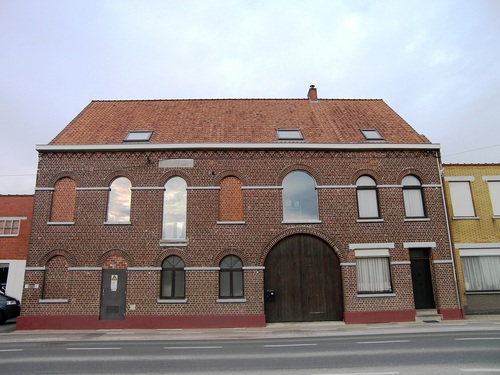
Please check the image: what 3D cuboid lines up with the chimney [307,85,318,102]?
[{"bbox_3d":[3.590,-5.376,22.457,0.450,1.050,0.500,0,-14,-2],"label":"chimney"}]

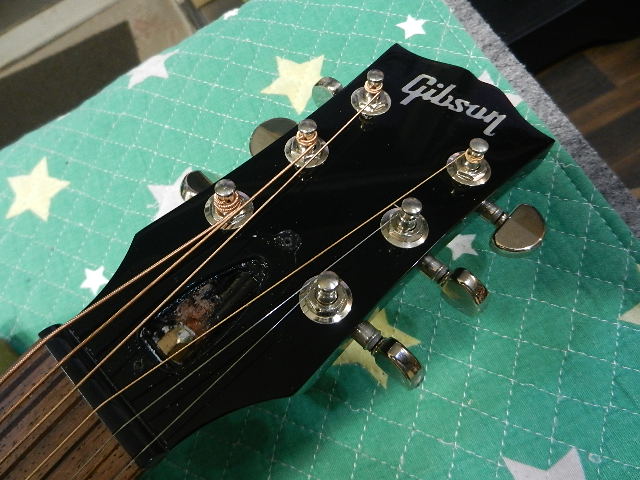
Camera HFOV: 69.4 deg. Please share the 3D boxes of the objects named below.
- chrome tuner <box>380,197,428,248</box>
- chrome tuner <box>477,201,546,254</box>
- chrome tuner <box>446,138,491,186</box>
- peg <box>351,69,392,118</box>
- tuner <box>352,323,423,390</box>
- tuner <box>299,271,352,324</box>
[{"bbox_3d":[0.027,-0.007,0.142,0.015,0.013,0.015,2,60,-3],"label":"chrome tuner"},{"bbox_3d":[0.070,-0.006,0.173,0.024,0.006,0.019,41,81,19],"label":"chrome tuner"},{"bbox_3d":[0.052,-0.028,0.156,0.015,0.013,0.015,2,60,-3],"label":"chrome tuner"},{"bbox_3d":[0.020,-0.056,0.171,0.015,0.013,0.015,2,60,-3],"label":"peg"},{"bbox_3d":[0.021,0.036,0.145,0.024,0.019,0.006,41,69,19],"label":"tuner"},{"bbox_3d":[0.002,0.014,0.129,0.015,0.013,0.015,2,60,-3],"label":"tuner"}]

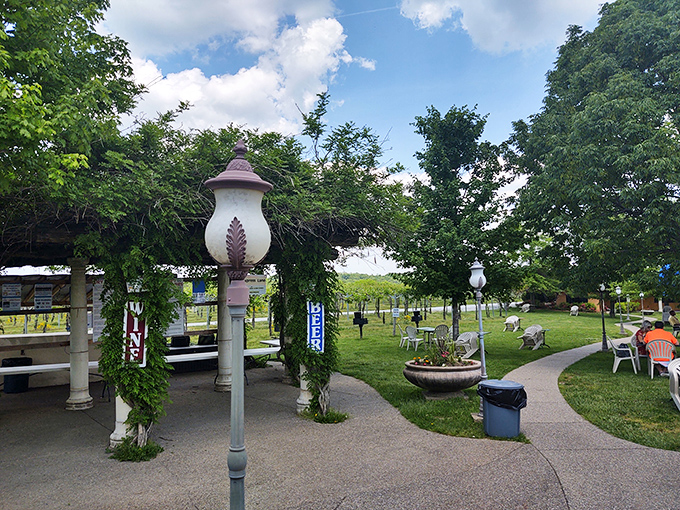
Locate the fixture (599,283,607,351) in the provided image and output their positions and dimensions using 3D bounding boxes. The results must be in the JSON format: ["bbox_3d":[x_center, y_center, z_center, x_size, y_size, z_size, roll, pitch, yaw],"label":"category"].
[{"bbox_3d":[9.061,2.113,18.226,0.260,2.301,0.260,0,-5,0],"label":"fixture"}]

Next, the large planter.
[{"bbox_3d":[1.884,2.192,9.655,1.460,0.500,1.460,0,-5,0],"label":"large planter"}]

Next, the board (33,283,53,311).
[{"bbox_3d":[-6.869,0.986,12.300,0.370,0.620,0.040,2,-6,-30],"label":"board"}]

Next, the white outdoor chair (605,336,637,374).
[{"bbox_3d":[6.608,2.323,12.510,0.660,0.870,0.600,-3,-6,25],"label":"white outdoor chair"}]

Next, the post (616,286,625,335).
[{"bbox_3d":[13.548,2.693,25.600,0.320,2.250,0.320,-2,-6,0],"label":"post"}]

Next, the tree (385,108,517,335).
[{"bbox_3d":[4.069,-1.076,18.934,4.700,8.862,4.700,0,-5,0],"label":"tree"}]

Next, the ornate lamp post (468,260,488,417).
[{"bbox_3d":[2.060,1.198,7.807,0.270,2.317,0.270,0,-5,0],"label":"ornate lamp post"}]

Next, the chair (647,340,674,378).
[{"bbox_3d":[6.795,2.149,11.200,0.580,0.830,0.580,-4,-6,25],"label":"chair"}]

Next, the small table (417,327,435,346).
[{"bbox_3d":[3.410,3.175,20.370,0.860,0.670,0.860,0,-5,0],"label":"small table"}]

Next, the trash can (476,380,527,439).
[{"bbox_3d":[2.055,1.926,6.750,0.590,0.670,0.590,-2,-6,0],"label":"trash can"}]

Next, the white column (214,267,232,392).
[{"bbox_3d":[-2.360,1.482,11.000,0.460,2.600,0.460,2,-7,-34],"label":"white column"}]

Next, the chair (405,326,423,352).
[{"bbox_3d":[2.710,2.968,19.103,0.620,0.860,0.580,5,-7,-45],"label":"chair"}]

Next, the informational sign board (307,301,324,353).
[{"bbox_3d":[-0.366,1.106,8.150,0.290,0.800,0.040,1,-6,-29],"label":"informational sign board"}]

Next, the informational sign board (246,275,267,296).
[{"bbox_3d":[-2.010,0.714,12.500,0.580,0.460,0.040,2,-6,-30],"label":"informational sign board"}]

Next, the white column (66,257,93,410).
[{"bbox_3d":[-4.252,1.261,8.750,0.430,2.466,0.430,4,-7,-40],"label":"white column"}]

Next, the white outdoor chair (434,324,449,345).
[{"bbox_3d":[3.559,2.924,18.600,0.570,0.890,0.580,1,-6,-20],"label":"white outdoor chair"}]

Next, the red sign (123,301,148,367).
[{"bbox_3d":[-2.344,0.898,6.050,0.260,0.770,0.040,3,-6,-30],"label":"red sign"}]

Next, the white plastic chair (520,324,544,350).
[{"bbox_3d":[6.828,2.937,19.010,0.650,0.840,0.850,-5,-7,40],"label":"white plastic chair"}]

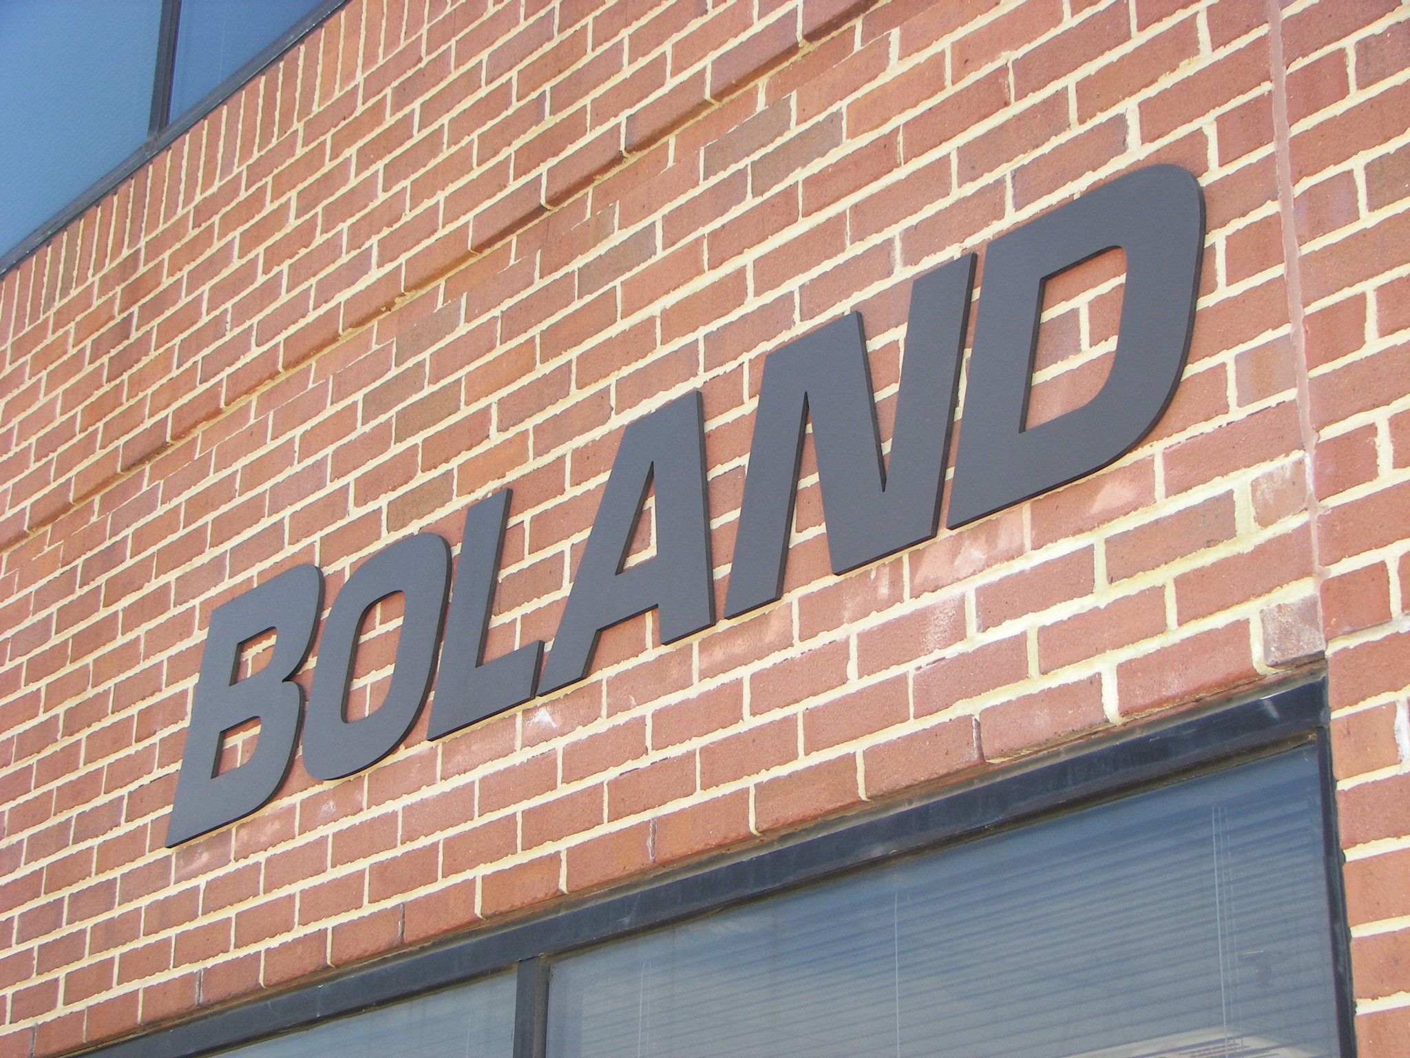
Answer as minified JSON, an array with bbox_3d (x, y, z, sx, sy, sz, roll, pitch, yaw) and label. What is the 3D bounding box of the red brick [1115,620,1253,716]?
[{"bbox_3d":[0.568,0.169,2.836,0.092,0.063,0.195,18,-29,-37],"label":"red brick"}]

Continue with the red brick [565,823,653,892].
[{"bbox_3d":[-0.100,0.471,3.558,0.092,0.063,0.195,18,-29,-37],"label":"red brick"}]

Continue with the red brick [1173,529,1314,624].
[{"bbox_3d":[0.625,0.065,2.808,0.092,0.063,0.189,18,-29,-37],"label":"red brick"}]

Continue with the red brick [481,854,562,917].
[{"bbox_3d":[-0.233,0.531,3.702,0.092,0.063,0.195,18,-29,-37],"label":"red brick"}]

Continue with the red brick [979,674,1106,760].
[{"bbox_3d":[0.429,0.233,2.987,0.092,0.063,0.195,18,-29,-37],"label":"red brick"}]

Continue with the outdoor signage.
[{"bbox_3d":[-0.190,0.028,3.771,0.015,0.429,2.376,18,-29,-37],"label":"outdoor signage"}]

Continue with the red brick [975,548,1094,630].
[{"bbox_3d":[0.427,0.084,3.051,0.092,0.063,0.195,18,-29,-37],"label":"red brick"}]

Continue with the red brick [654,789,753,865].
[{"bbox_3d":[0.032,0.412,3.416,0.092,0.063,0.195,18,-29,-37],"label":"red brick"}]

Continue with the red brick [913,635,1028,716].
[{"bbox_3d":[0.356,0.191,3.097,0.092,0.063,0.195,18,-29,-37],"label":"red brick"}]

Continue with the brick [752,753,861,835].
[{"bbox_3d":[0.165,0.353,3.272,0.092,0.063,0.195,18,-29,-37],"label":"brick"}]

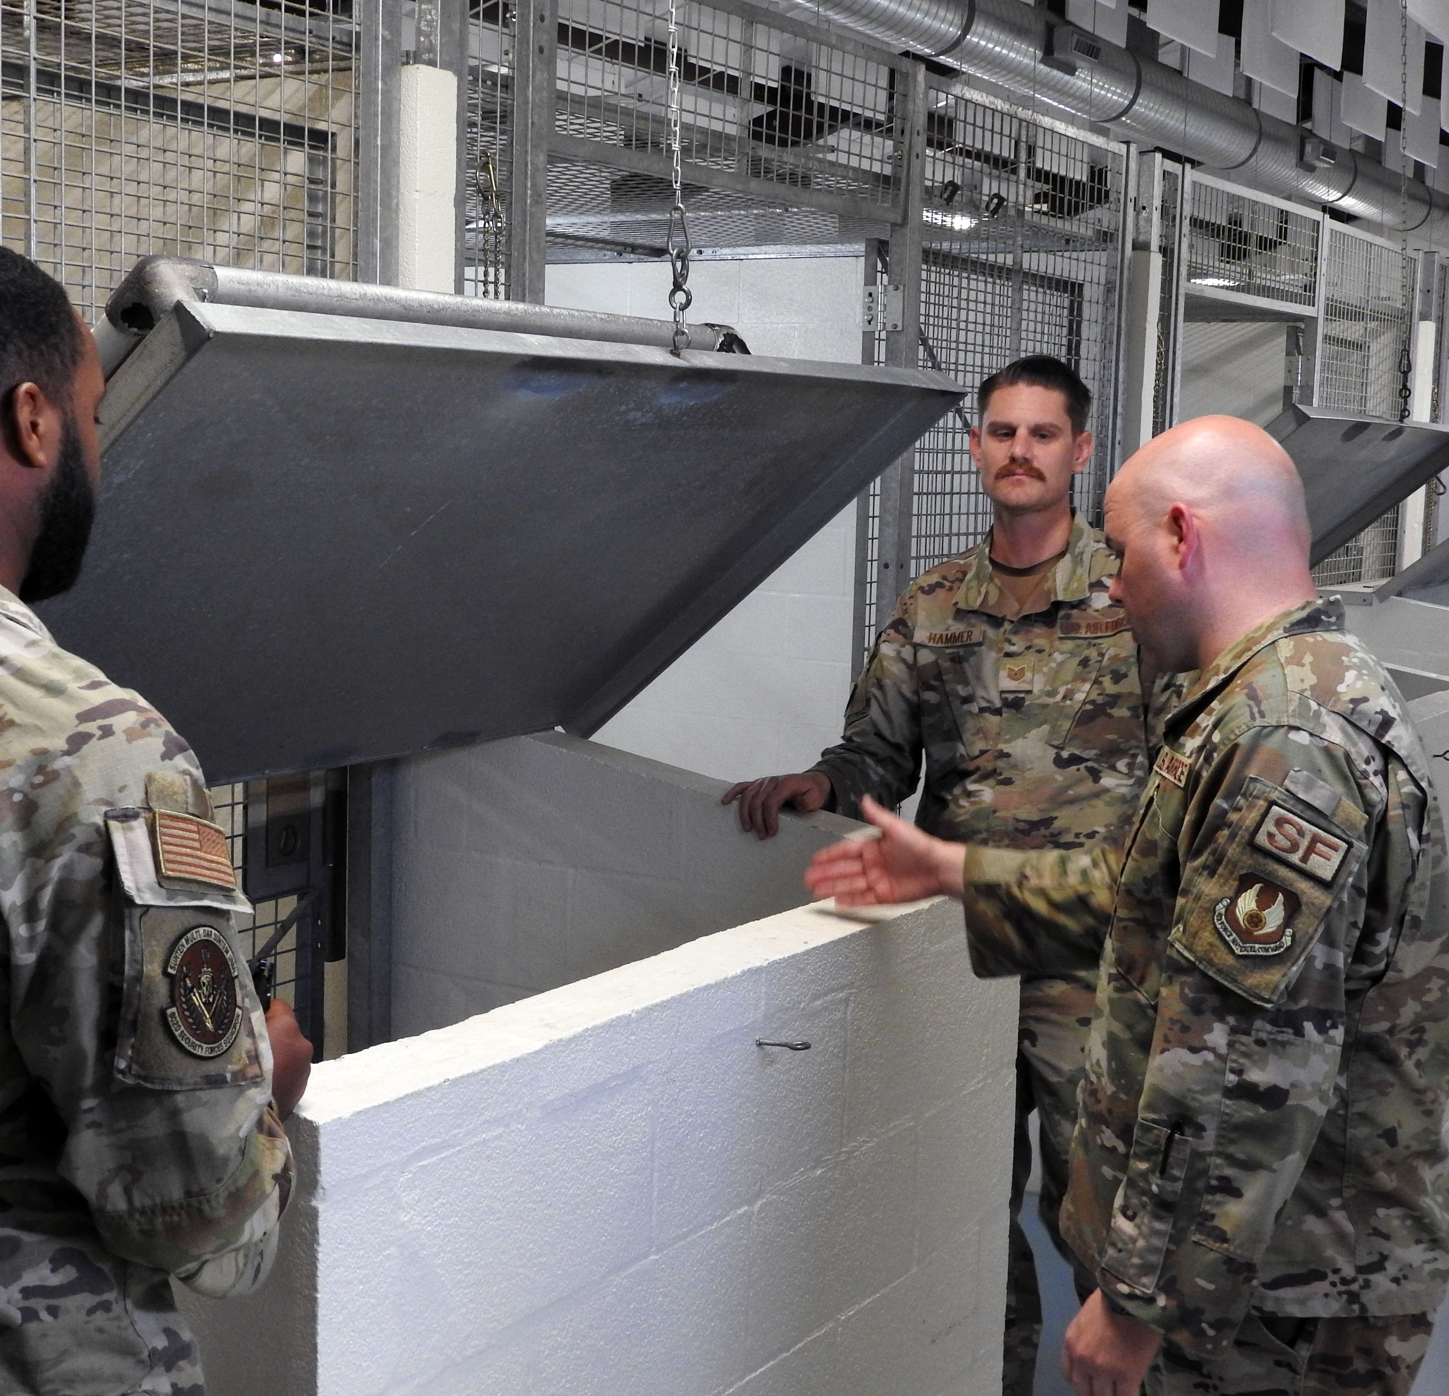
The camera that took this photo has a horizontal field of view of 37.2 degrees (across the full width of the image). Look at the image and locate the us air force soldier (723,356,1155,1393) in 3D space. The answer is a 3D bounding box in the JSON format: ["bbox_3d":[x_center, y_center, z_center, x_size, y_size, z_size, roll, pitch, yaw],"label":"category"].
[{"bbox_3d":[0.365,0.373,3.356,0.600,1.810,0.570,4,7,15],"label":"us air force soldier"}]

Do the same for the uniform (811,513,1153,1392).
[{"bbox_3d":[0.426,0.442,3.425,0.520,1.470,0.430,4,7,15],"label":"uniform"}]

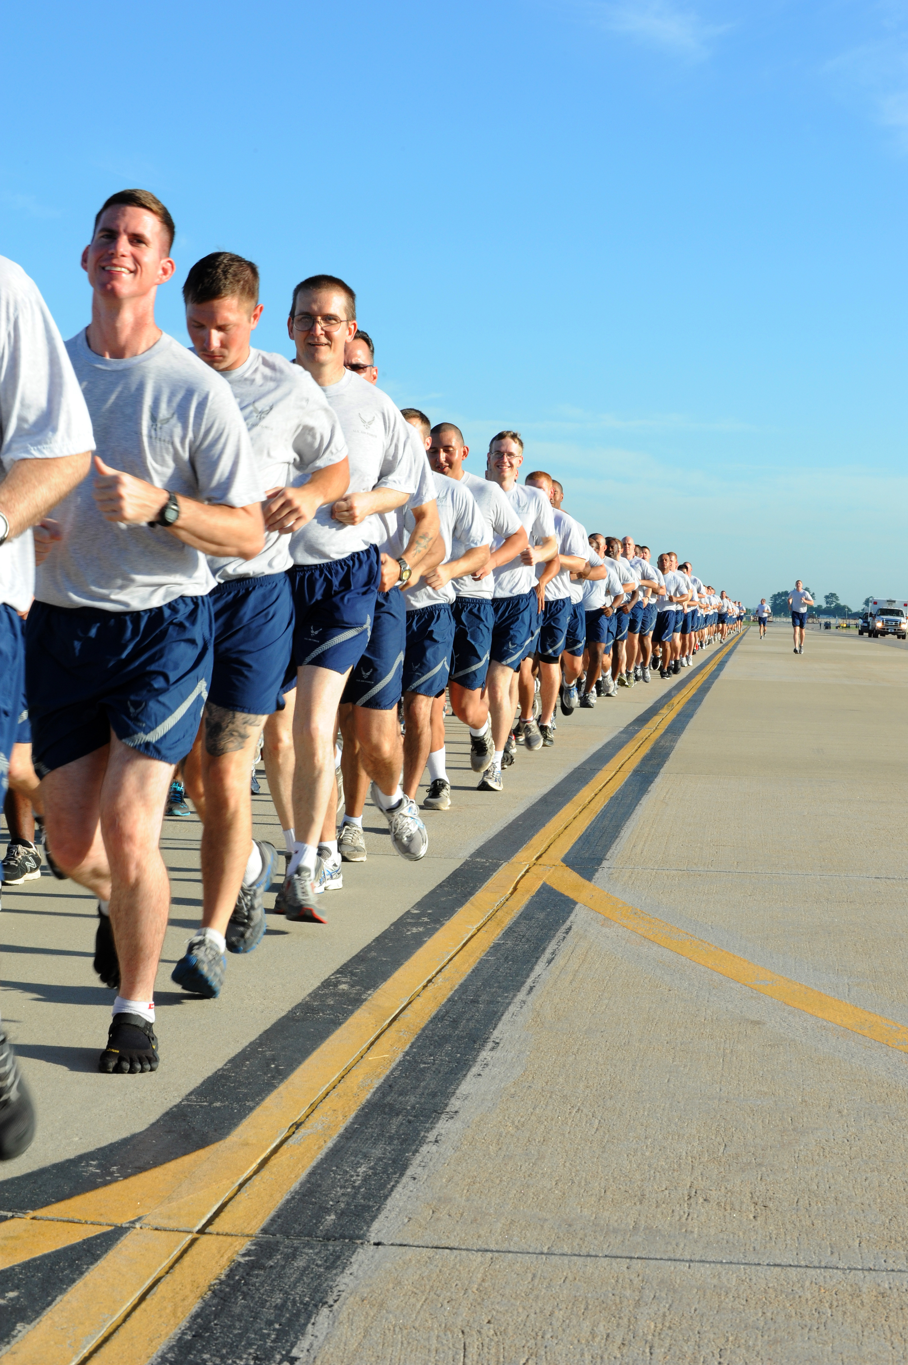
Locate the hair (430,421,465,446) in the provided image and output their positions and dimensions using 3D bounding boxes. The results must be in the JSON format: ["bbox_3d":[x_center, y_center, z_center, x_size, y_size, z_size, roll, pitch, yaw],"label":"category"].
[{"bbox_3d":[-0.032,-1.119,12.050,0.165,0.135,0.190,1,11,12],"label":"hair"}]

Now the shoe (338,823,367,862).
[{"bbox_3d":[-0.337,0.531,8.770,0.105,0.120,0.295,1,1,-2],"label":"shoe"}]

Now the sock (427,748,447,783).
[{"bbox_3d":[-0.074,0.376,11.900,0.085,0.165,0.105,2,2,6],"label":"sock"}]

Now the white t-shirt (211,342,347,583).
[{"bbox_3d":[-0.529,-0.514,6.220,0.510,0.560,0.310,2,2,10],"label":"white t-shirt"}]

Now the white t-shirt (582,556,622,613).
[{"bbox_3d":[1.414,-0.945,25.400,0.470,0.550,0.310,1,1,6],"label":"white t-shirt"}]

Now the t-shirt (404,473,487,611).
[{"bbox_3d":[-0.140,-0.593,11.050,0.530,0.580,0.310,2,2,8],"label":"t-shirt"}]

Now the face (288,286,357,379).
[{"bbox_3d":[-0.355,-0.950,7.150,0.175,0.230,0.170,1,1,2],"label":"face"}]

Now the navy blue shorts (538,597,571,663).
[{"bbox_3d":[0.571,-0.338,17.000,0.370,0.410,0.300,2,2,6],"label":"navy blue shorts"}]

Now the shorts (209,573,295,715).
[{"bbox_3d":[-0.557,-0.090,6.150,0.370,0.365,0.310,2,2,6],"label":"shorts"}]

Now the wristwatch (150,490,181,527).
[{"bbox_3d":[-0.555,-0.333,5.100,0.055,0.066,0.042,16,-3,43],"label":"wristwatch"}]

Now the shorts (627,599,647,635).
[{"bbox_3d":[2.010,-0.758,30.400,0.380,0.380,0.300,2,2,6],"label":"shorts"}]

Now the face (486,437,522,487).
[{"bbox_3d":[0.249,-1.087,12.900,0.175,0.215,0.160,7,0,3],"label":"face"}]

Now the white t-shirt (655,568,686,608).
[{"bbox_3d":[2.956,-1.262,36.500,0.510,0.610,0.310,2,2,6],"label":"white t-shirt"}]

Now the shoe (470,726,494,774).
[{"bbox_3d":[0.134,0.295,12.550,0.110,0.290,0.120,-2,-37,20],"label":"shoe"}]

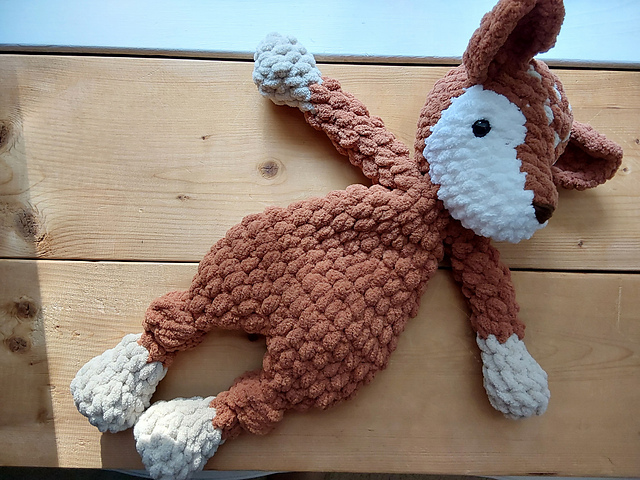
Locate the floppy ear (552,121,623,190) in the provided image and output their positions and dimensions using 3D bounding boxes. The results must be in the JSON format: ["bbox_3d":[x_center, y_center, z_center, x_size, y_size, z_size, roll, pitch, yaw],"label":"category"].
[{"bbox_3d":[0.220,-0.071,0.433,0.063,0.040,0.052,12,115,-7],"label":"floppy ear"}]

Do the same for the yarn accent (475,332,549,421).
[{"bbox_3d":[0.171,0.118,0.457,0.053,0.047,0.079,-16,89,-1],"label":"yarn accent"}]

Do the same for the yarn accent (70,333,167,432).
[{"bbox_3d":[-0.171,0.126,0.453,0.083,0.056,0.064,-44,90,-1],"label":"yarn accent"}]

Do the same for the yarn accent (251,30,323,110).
[{"bbox_3d":[-0.025,-0.141,0.443,0.070,0.055,0.056,40,89,0],"label":"yarn accent"}]

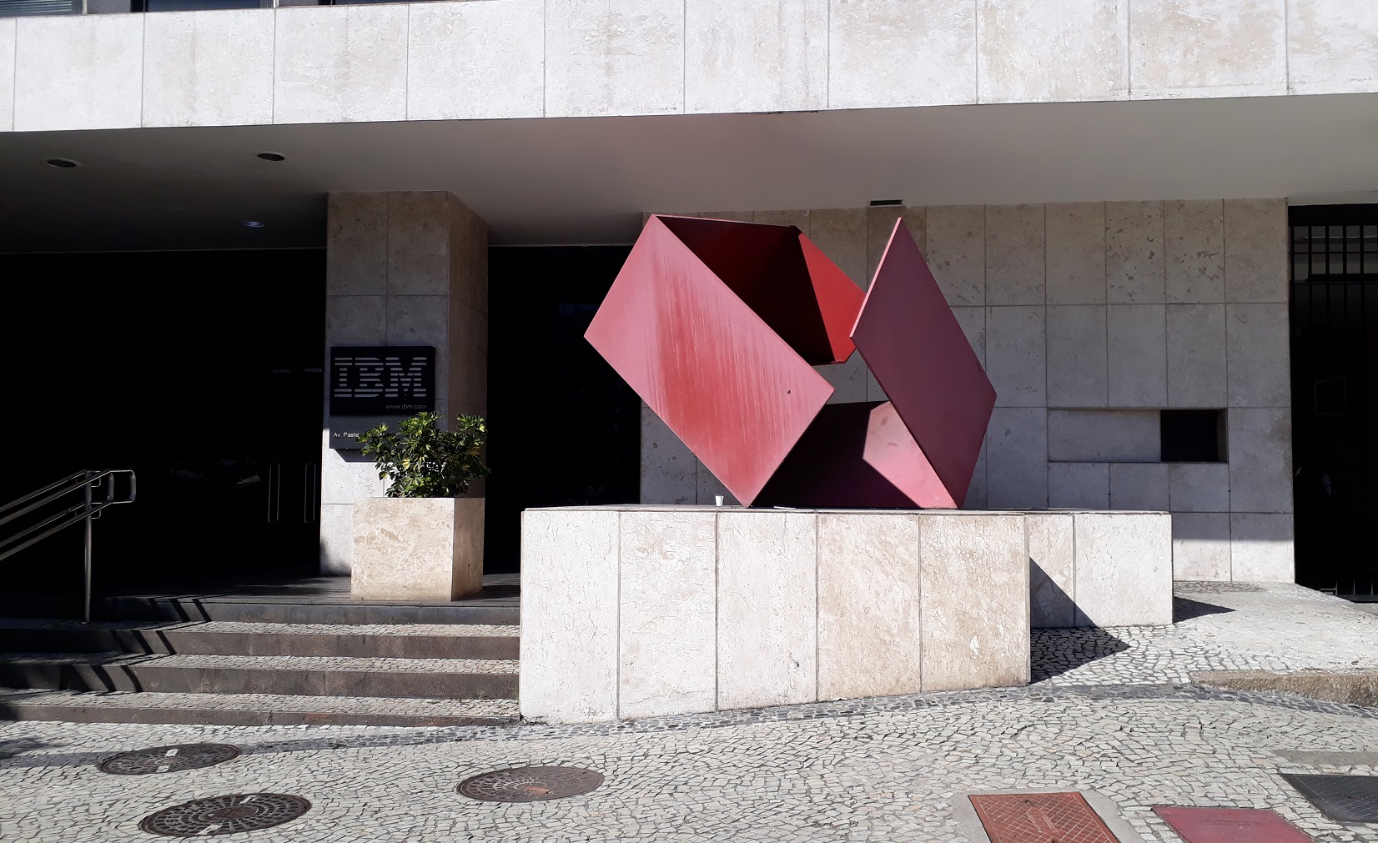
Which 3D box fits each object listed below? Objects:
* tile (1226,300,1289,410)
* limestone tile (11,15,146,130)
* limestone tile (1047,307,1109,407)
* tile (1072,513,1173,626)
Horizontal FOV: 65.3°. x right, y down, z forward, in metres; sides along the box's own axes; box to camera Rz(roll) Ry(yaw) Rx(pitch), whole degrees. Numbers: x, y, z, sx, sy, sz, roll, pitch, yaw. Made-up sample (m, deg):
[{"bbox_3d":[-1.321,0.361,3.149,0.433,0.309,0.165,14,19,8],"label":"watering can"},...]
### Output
[{"bbox_3d":[5.883,-0.685,11.123,0.623,1.086,0.040,0,-3,6],"label":"tile"},{"bbox_3d":[-4.592,-2.627,8.119,1.020,0.871,0.041,0,-3,5],"label":"limestone tile"},{"bbox_3d":[3.651,-0.609,10.118,0.557,0.966,0.041,0,-3,5],"label":"limestone tile"},{"bbox_3d":[2.868,0.986,7.125,0.636,0.737,0.030,0,-2,6],"label":"tile"}]

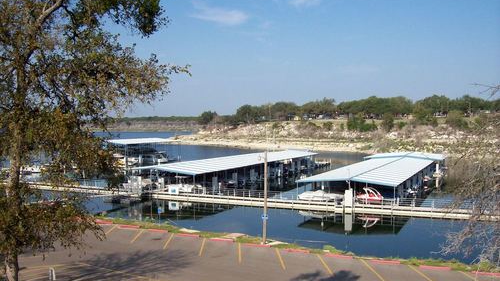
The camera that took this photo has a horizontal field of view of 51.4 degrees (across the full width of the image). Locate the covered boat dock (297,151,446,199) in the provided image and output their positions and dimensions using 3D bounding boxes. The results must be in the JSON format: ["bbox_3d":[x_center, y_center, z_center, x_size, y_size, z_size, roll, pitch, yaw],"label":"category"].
[{"bbox_3d":[29.012,6.612,109.243,18.000,4.800,70.000,1,2,25],"label":"covered boat dock"}]

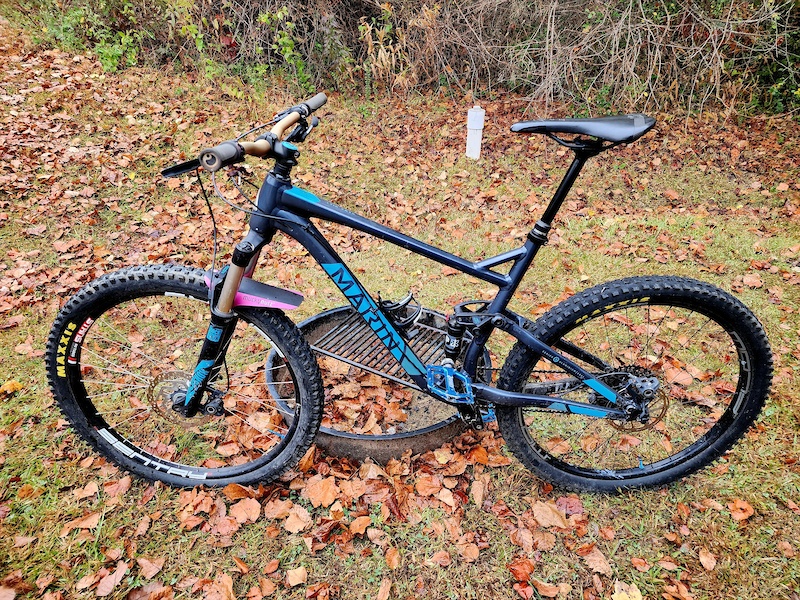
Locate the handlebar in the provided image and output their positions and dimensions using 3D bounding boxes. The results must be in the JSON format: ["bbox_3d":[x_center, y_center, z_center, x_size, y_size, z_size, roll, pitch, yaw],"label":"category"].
[{"bbox_3d":[-0.249,-0.345,1.072,0.081,0.076,0.779,3,29,3],"label":"handlebar"}]

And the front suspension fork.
[{"bbox_3d":[-0.426,0.054,1.288,0.108,0.536,0.182,23,26,-9],"label":"front suspension fork"}]

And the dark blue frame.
[{"bbox_3d":[0.140,-0.004,1.269,0.977,0.678,0.172,1,29,-2],"label":"dark blue frame"}]

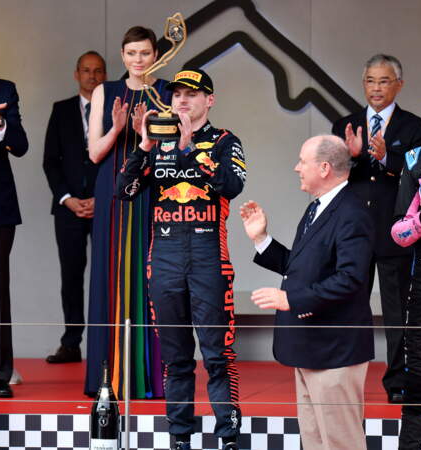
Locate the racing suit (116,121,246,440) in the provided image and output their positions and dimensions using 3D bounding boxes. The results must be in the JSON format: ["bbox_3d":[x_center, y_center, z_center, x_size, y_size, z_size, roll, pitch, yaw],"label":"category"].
[{"bbox_3d":[-0.140,0.259,18.350,0.570,1.491,0.440,0,1,14],"label":"racing suit"}]

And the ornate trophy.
[{"bbox_3d":[-0.207,-0.683,18.100,0.200,0.588,0.150,0,1,6],"label":"ornate trophy"}]

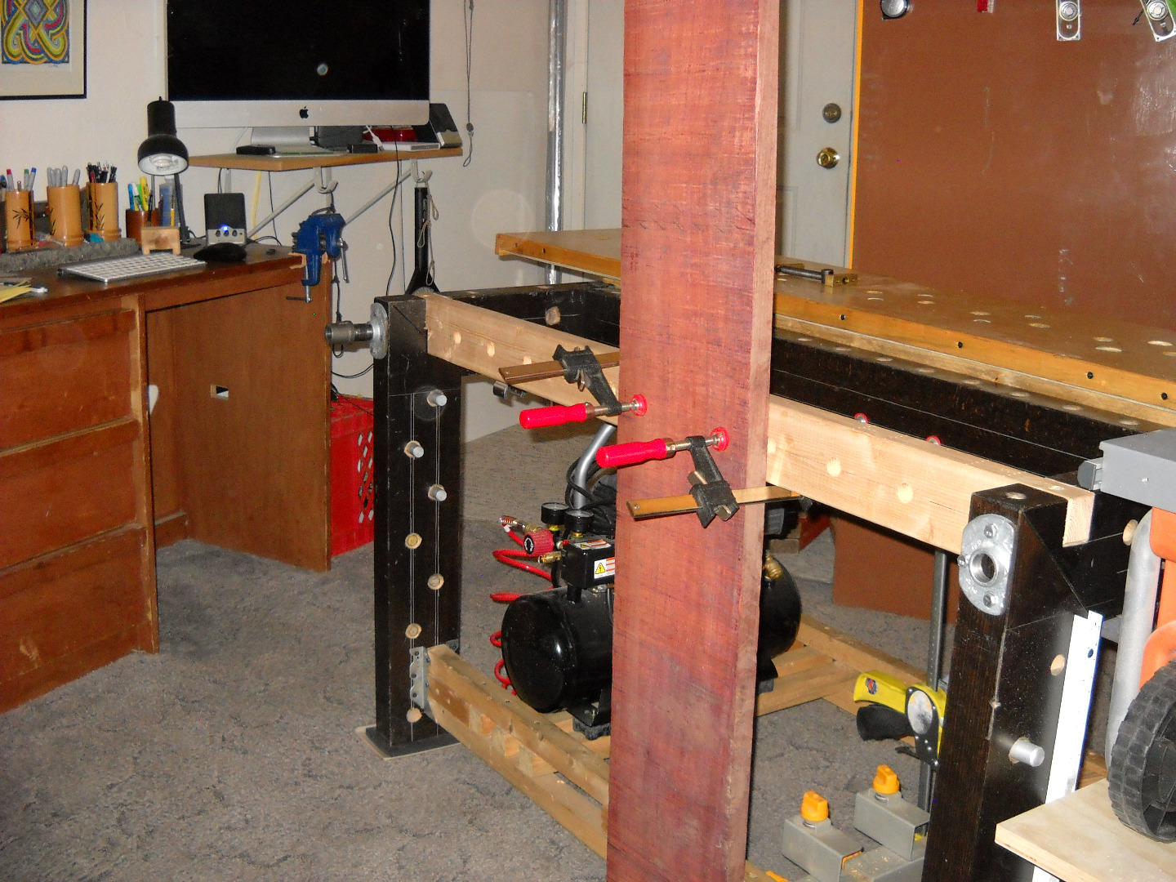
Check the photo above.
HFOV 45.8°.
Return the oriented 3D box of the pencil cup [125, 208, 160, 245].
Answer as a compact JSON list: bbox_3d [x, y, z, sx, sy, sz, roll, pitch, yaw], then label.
[{"bbox_3d":[-0.959,-0.458,3.000,0.073,0.081,0.073,2,15,0],"label":"pencil cup"}]

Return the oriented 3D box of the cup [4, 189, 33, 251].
[{"bbox_3d":[-1.093,-0.425,2.680,0.059,0.112,0.059,9,16,25],"label":"cup"}]

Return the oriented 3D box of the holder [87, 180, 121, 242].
[{"bbox_3d":[-0.999,-0.473,2.875,0.067,0.113,0.067,2,15,0],"label":"holder"}]

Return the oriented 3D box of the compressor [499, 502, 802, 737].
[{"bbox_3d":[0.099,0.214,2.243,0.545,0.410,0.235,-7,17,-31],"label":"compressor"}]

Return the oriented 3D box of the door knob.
[{"bbox_3d":[0.739,-0.871,4.290,0.065,0.065,0.066,9,16,25],"label":"door knob"}]

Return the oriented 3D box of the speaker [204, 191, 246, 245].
[{"bbox_3d":[-0.808,-0.495,3.110,0.086,0.115,0.085,-4,16,-21],"label":"speaker"}]

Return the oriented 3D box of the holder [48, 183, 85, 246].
[{"bbox_3d":[-1.041,-0.448,2.775,0.068,0.114,0.068,9,16,25],"label":"holder"}]

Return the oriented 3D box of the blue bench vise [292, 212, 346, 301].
[{"bbox_3d":[-0.573,-0.395,2.970,0.113,0.185,0.062,9,16,25],"label":"blue bench vise"}]

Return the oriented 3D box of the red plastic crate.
[{"bbox_3d":[-0.691,0.076,3.378,0.325,0.325,0.290,11,17,32],"label":"red plastic crate"}]

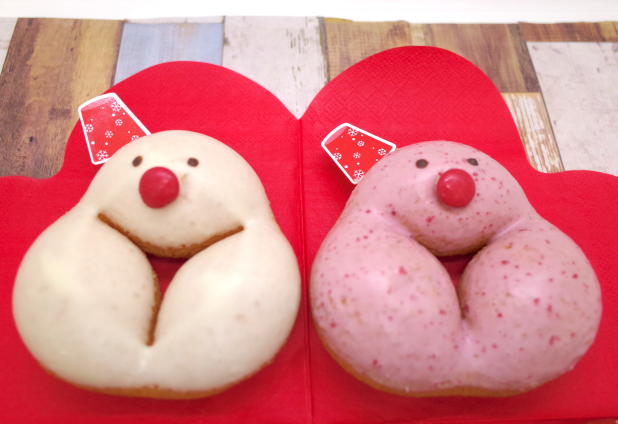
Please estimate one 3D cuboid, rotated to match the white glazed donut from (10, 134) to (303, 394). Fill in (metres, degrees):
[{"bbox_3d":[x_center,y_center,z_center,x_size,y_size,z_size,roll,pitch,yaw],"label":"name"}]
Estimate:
[{"bbox_3d":[-0.046,0.013,0.160,0.088,0.038,0.088,-1,64,-3],"label":"white glazed donut"}]

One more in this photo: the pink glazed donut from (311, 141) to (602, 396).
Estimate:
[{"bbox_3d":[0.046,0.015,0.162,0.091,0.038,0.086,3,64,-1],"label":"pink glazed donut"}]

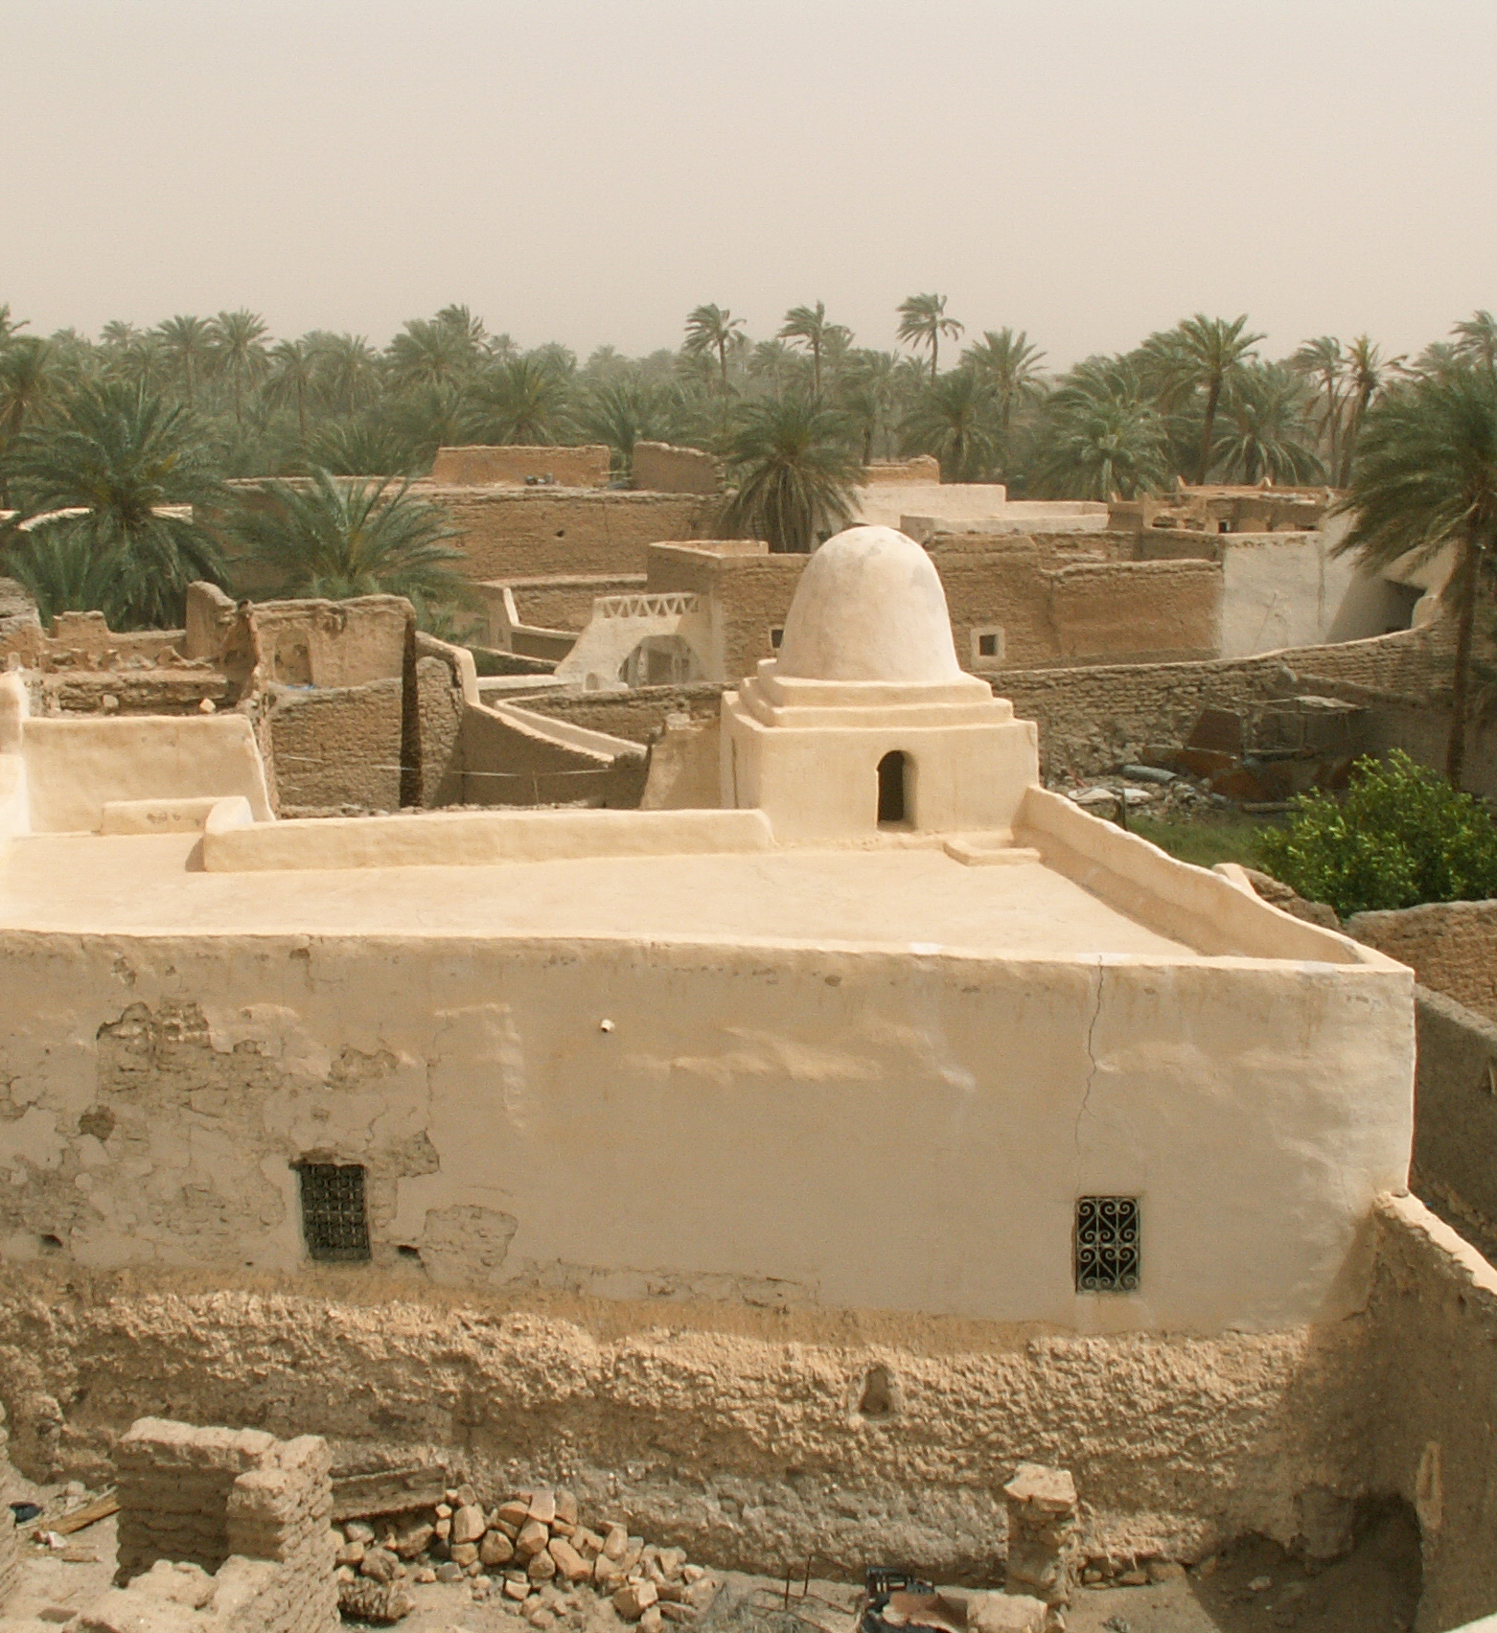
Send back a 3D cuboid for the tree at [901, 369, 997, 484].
[{"bbox_3d":[10.374,-18.403,114.656,5.110,9.684,5.110,0,12,0],"label":"tree"}]

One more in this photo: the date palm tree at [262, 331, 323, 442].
[{"bbox_3d":[-33.483,-29.480,162.401,4.879,11.907,4.879,0,12,0],"label":"date palm tree"}]

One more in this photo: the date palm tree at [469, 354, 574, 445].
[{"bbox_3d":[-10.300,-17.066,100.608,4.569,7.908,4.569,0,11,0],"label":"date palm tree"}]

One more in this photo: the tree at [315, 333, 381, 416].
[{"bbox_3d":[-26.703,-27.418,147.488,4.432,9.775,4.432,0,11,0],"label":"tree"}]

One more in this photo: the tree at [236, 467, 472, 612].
[{"bbox_3d":[-9.869,-6.213,54.849,5.664,5.017,5.664,0,11,0],"label":"tree"}]

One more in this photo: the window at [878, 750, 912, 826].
[{"bbox_3d":[1.326,-0.256,19.939,0.339,0.718,0.220,-2,11,-8],"label":"window"}]

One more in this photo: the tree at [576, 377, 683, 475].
[{"bbox_3d":[-5.819,-16.953,108.829,5.651,9.221,5.651,0,12,0],"label":"tree"}]

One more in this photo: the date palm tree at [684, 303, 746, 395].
[{"bbox_3d":[-2.358,-29.415,157.307,4.850,13.856,4.850,0,12,0],"label":"date palm tree"}]

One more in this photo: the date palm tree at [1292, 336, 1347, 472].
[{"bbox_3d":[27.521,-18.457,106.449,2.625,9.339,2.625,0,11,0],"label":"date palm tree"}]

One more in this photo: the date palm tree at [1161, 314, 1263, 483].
[{"bbox_3d":[21.309,-16.972,101.675,4.855,12.175,4.855,0,12,0],"label":"date palm tree"}]

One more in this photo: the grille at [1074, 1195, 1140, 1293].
[{"bbox_3d":[2.589,3.095,15.919,0.461,0.757,0.050,1,11,7],"label":"grille"}]

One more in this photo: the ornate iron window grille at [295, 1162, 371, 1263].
[{"bbox_3d":[-3.560,3.421,19.000,0.573,0.886,0.060,1,12,6],"label":"ornate iron window grille"}]

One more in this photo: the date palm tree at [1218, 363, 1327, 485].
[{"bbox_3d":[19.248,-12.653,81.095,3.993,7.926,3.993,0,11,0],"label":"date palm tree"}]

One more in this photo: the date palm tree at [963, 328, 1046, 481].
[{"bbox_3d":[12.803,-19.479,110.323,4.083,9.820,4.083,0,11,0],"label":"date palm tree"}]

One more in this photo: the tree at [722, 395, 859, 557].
[{"bbox_3d":[1.567,-11.128,81.442,5.380,8.982,5.380,0,12,0],"label":"tree"}]

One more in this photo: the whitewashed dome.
[{"bbox_3d":[1.145,-2.056,20.700,1.787,1.334,1.787,-2,11,-8],"label":"whitewashed dome"}]

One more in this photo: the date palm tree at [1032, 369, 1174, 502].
[{"bbox_3d":[14.295,-13.159,89.190,5.789,9.800,5.789,0,12,0],"label":"date palm tree"}]

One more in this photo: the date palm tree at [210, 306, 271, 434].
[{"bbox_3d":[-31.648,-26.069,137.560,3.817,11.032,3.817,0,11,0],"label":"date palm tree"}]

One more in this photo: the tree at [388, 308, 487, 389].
[{"bbox_3d":[-19.999,-26.137,142.668,6.394,13.407,6.394,0,12,0],"label":"tree"}]

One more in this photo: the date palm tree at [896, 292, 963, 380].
[{"bbox_3d":[12.462,-28.784,152.331,4.944,14.650,4.944,0,12,0],"label":"date palm tree"}]

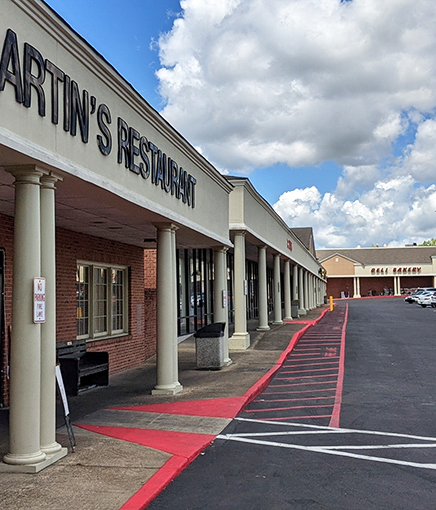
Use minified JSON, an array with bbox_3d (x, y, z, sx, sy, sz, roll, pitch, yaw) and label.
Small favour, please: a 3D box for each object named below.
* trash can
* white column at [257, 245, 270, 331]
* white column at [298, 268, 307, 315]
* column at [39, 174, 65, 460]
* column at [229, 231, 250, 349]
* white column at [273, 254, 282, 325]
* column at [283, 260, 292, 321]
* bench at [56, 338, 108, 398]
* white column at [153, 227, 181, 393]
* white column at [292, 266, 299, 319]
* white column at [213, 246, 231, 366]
[{"bbox_3d":[-0.166,2.177,12.959,0.610,1.070,0.610,-2,-5,13],"label":"trash can"},{"bbox_3d":[1.762,1.286,20.599,0.420,3.280,0.420,-2,-5,14],"label":"white column"},{"bbox_3d":[6.013,2.646,38.062,0.540,3.280,0.620,-2,-5,13],"label":"white column"},{"bbox_3d":[-1.909,0.661,5.820,0.410,3.060,0.390,-2,-5,14],"label":"column"},{"bbox_3d":[0.628,1.021,16.045,0.580,3.570,0.620,-1,-5,0],"label":"column"},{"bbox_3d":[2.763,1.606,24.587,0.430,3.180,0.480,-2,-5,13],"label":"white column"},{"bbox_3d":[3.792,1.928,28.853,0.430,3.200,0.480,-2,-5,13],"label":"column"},{"bbox_3d":[-2.518,2.059,9.788,0.540,0.885,1.220,-2,-5,14],"label":"bench"},{"bbox_3d":[-0.903,0.946,9.511,0.410,2.970,0.560,-2,-5,13],"label":"white column"},{"bbox_3d":[4.793,2.209,32.743,0.420,3.230,0.420,-2,-5,14],"label":"white column"},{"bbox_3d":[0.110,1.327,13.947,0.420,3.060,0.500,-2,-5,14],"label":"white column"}]

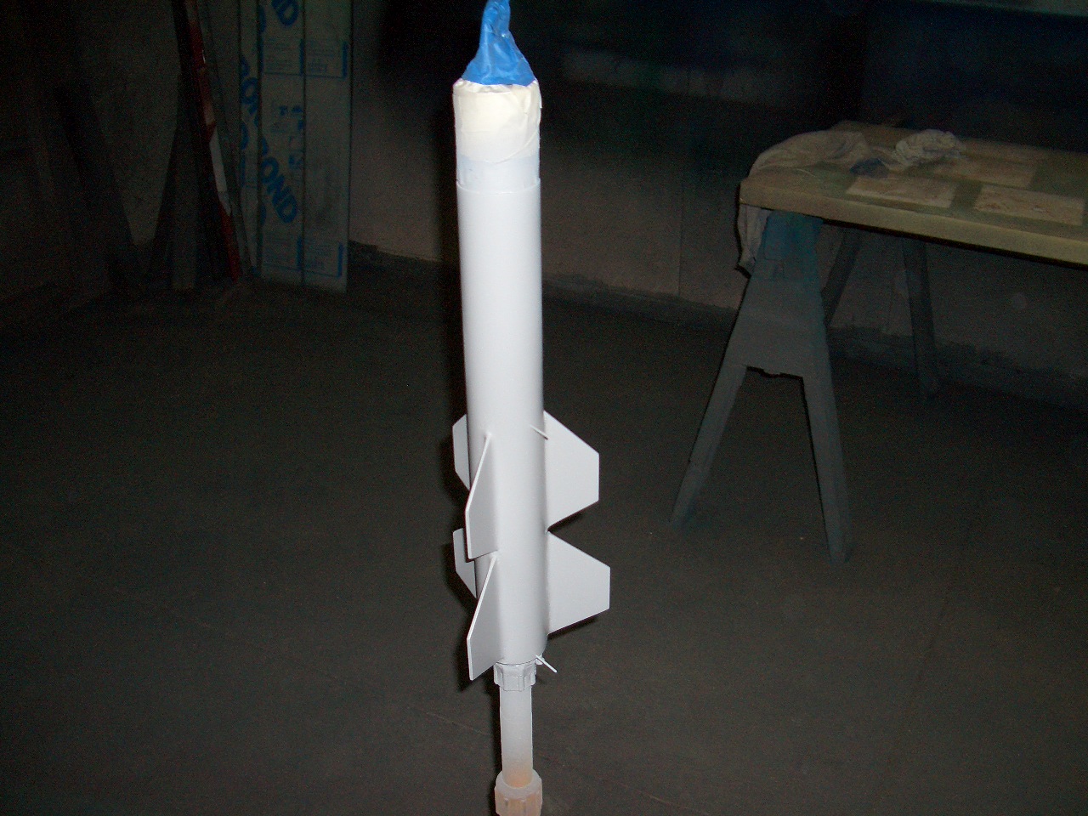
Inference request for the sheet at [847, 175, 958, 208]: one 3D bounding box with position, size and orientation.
[{"bbox_3d":[0.785,-0.478,2.405,0.214,0.006,0.154,11,29,22],"label":"sheet"}]

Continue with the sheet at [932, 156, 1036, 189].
[{"bbox_3d":[1.013,-0.546,2.530,0.201,0.006,0.156,13,31,26],"label":"sheet"}]

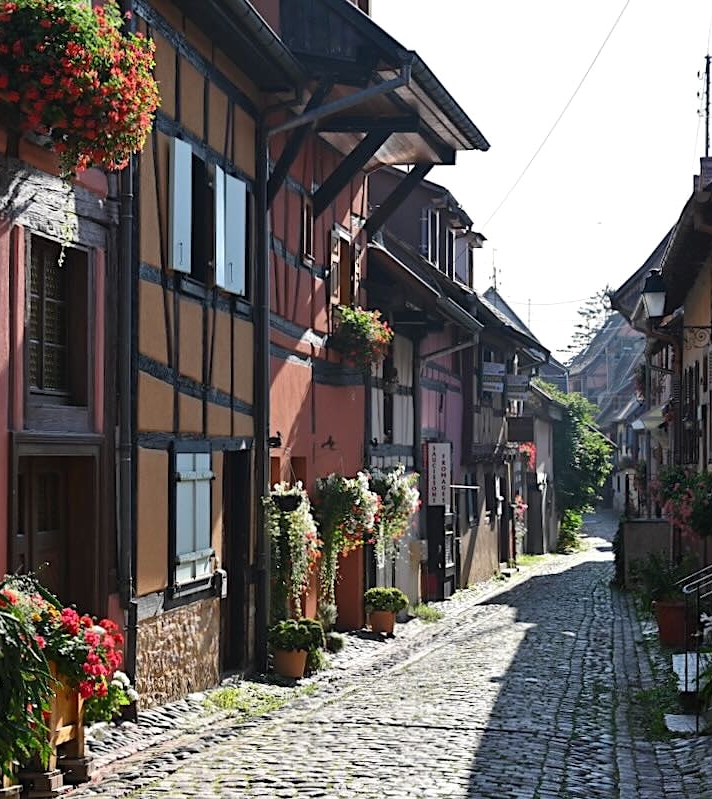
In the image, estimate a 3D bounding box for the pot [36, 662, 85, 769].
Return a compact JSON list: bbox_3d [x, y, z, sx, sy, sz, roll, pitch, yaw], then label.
[{"bbox_3d":[-1.943,1.770,9.087,0.580,0.620,0.580,0,-2,10],"label":"pot"}]

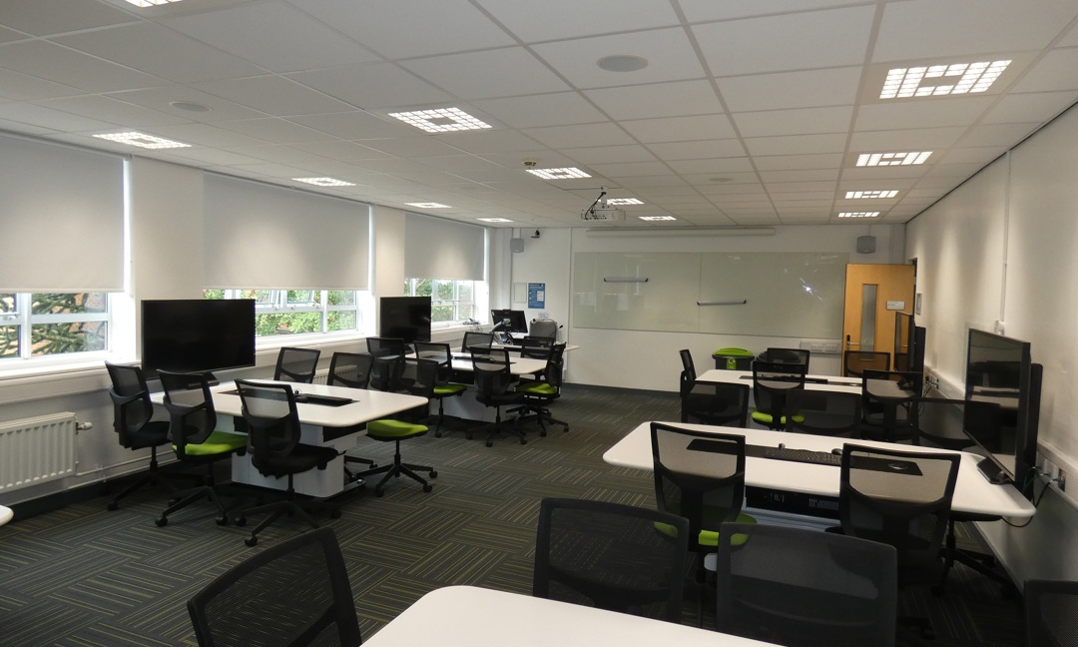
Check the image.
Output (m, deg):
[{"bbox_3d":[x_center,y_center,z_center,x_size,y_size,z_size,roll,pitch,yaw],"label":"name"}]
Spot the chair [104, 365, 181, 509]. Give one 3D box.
[{"bbox_3d":[-2.891,0.798,4.677,0.620,1.040,0.630,4,5,31],"label":"chair"}]

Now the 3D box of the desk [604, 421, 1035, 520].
[{"bbox_3d":[1.578,1.196,3.859,2.140,0.740,1.160,3,4,22],"label":"desk"}]

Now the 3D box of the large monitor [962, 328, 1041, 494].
[{"bbox_3d":[2.503,0.394,3.410,0.080,0.640,1.030,4,5,23],"label":"large monitor"}]

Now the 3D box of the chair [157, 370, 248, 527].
[{"bbox_3d":[-2.322,0.833,4.384,0.630,1.000,0.630,3,4,26],"label":"chair"}]

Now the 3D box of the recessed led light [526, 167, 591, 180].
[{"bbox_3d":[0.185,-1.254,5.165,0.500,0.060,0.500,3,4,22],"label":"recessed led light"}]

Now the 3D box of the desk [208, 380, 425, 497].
[{"bbox_3d":[-2.106,1.005,5.269,2.080,0.740,1.120,3,4,22],"label":"desk"}]

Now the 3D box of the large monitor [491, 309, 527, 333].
[{"bbox_3d":[-0.443,-0.027,9.500,0.555,0.345,0.060,1,22,27],"label":"large monitor"}]

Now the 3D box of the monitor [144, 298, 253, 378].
[{"bbox_3d":[-2.932,0.114,5.486,0.080,0.645,1.130,3,4,22],"label":"monitor"}]

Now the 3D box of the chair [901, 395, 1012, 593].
[{"bbox_3d":[2.555,1.039,3.797,0.620,1.030,0.650,3,4,15],"label":"chair"}]

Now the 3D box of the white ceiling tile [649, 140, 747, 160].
[{"bbox_3d":[1.046,-1.149,4.130,0.595,0.022,0.595,3,4,23],"label":"white ceiling tile"}]

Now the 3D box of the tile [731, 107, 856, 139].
[{"bbox_3d":[1.362,-1.083,3.345,0.595,0.022,0.595,3,4,23],"label":"tile"}]

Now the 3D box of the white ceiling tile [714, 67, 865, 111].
[{"bbox_3d":[1.147,-1.072,2.870,0.590,0.020,0.590,3,4,22],"label":"white ceiling tile"}]

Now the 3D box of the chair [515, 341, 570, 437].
[{"bbox_3d":[0.023,0.757,7.344,0.640,1.020,0.620,3,4,21],"label":"chair"}]

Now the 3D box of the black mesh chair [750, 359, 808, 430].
[{"bbox_3d":[2.454,0.903,6.447,0.620,1.020,0.640,4,5,24],"label":"black mesh chair"}]

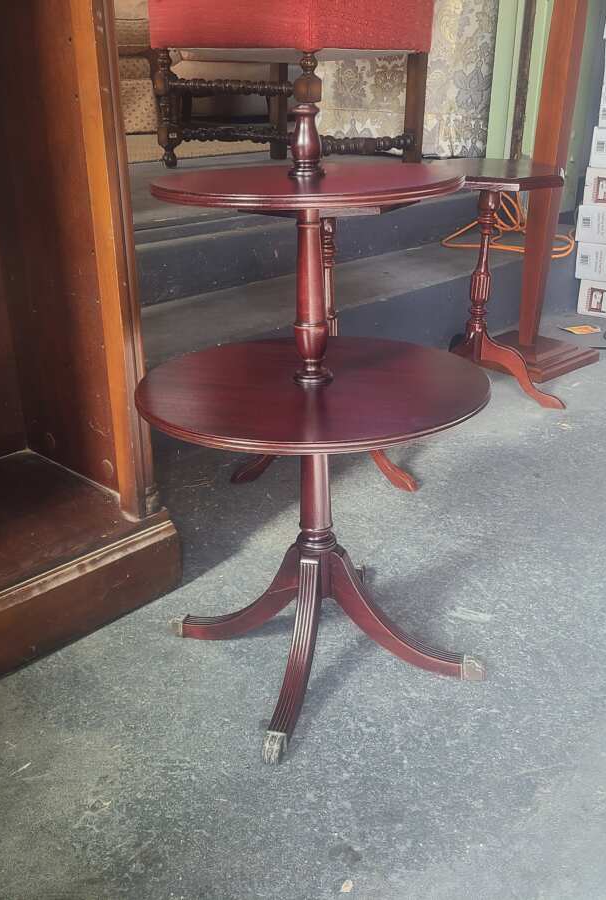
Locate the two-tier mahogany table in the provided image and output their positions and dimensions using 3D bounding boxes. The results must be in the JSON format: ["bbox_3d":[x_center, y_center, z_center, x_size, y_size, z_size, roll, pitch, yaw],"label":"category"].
[{"bbox_3d":[0.013,-0.047,1.103,0.435,0.706,0.435,5,23,15],"label":"two-tier mahogany table"}]

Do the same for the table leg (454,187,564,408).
[{"bbox_3d":[0.472,-0.364,2.148,0.365,0.492,0.420,14,26,33],"label":"table leg"}]

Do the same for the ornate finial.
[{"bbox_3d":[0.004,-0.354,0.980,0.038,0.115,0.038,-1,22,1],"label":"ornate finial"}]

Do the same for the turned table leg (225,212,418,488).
[{"bbox_3d":[0.057,-0.221,1.814,0.382,0.497,0.332,2,22,9],"label":"turned table leg"}]

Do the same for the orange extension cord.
[{"bbox_3d":[0.740,-0.773,2.985,0.399,0.168,0.420,-20,29,-39],"label":"orange extension cord"}]

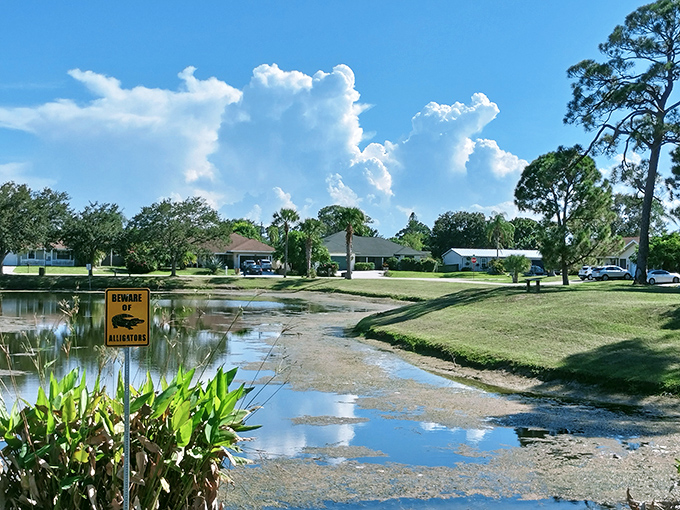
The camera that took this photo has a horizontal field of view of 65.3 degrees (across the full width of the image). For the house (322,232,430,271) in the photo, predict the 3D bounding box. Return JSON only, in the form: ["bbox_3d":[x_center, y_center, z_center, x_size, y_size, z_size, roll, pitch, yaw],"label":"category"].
[{"bbox_3d":[5.822,-0.628,89.500,18.800,6.200,12.500,0,0,2],"label":"house"}]

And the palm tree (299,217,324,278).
[{"bbox_3d":[-3.681,-0.894,68.500,3.500,7.600,3.500,0,0,0],"label":"palm tree"}]

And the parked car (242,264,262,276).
[{"bbox_3d":[-12.600,2.200,77.000,1.820,1.450,4.600,1,-1,-23],"label":"parked car"}]

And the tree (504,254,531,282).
[{"bbox_3d":[18.100,1.400,54.000,2.550,2.850,2.500,0,-1,0],"label":"tree"}]

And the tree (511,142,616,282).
[{"bbox_3d":[20.500,-3.600,48.000,8.600,12.800,8.400,0,-1,0],"label":"tree"}]

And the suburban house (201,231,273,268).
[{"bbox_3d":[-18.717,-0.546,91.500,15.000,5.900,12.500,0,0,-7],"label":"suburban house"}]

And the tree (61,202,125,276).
[{"bbox_3d":[-31.800,-2.000,68.000,7.900,9.400,7.700,0,-1,0],"label":"tree"}]

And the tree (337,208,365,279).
[{"bbox_3d":[1.369,-1.501,66.000,3.650,9.100,3.650,0,0,0],"label":"tree"}]

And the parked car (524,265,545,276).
[{"bbox_3d":[30.700,2.450,84.000,1.820,1.520,4.500,1,-1,-12],"label":"parked car"}]

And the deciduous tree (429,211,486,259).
[{"bbox_3d":[22.700,-2.800,103.000,11.200,11.500,10.000,0,-1,0],"label":"deciduous tree"}]

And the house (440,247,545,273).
[{"bbox_3d":[26.300,0.850,89.500,16.000,3.800,8.200,1,-1,-13],"label":"house"}]

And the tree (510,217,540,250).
[{"bbox_3d":[37.100,-2.300,105.000,7.500,10.700,7.300,0,-1,0],"label":"tree"}]

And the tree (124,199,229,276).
[{"bbox_3d":[-21.182,-2.439,70.000,13.500,10.500,12.700,0,0,-6],"label":"tree"}]

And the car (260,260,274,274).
[{"bbox_3d":[-11.026,1.717,81.000,1.880,1.700,4.650,0,0,-10],"label":"car"}]

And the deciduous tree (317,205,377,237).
[{"bbox_3d":[1.541,-3.720,109.000,12.300,12.700,12.000,0,0,0],"label":"deciduous tree"}]

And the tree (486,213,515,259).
[{"bbox_3d":[26.932,-1.996,89.000,4.700,10.200,4.700,0,0,0],"label":"tree"}]

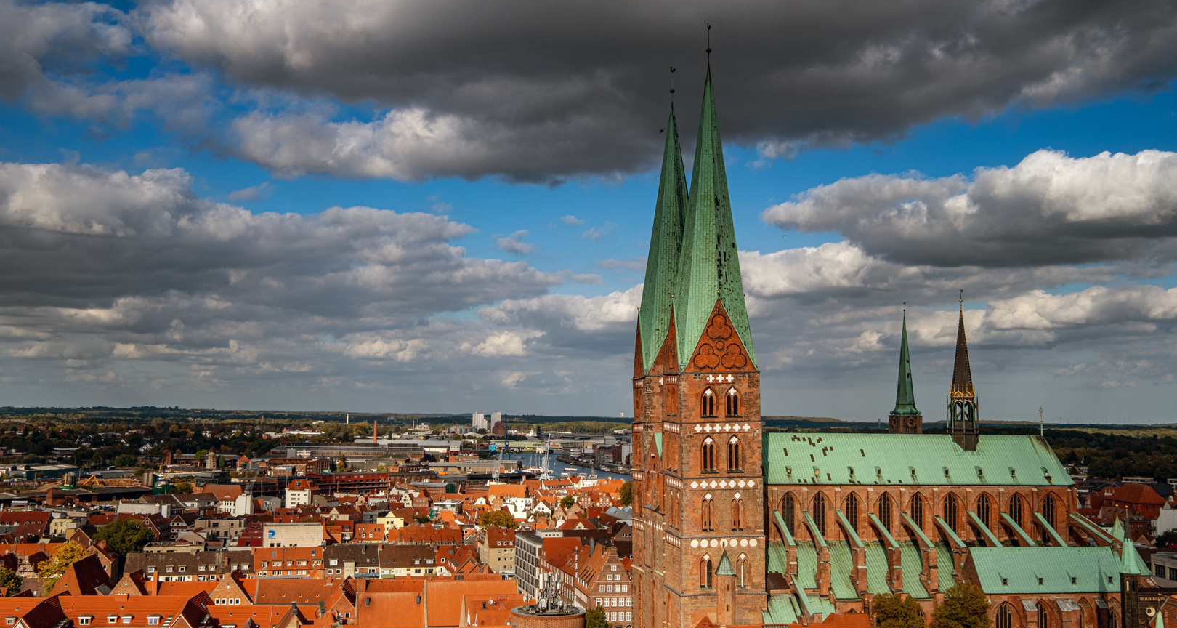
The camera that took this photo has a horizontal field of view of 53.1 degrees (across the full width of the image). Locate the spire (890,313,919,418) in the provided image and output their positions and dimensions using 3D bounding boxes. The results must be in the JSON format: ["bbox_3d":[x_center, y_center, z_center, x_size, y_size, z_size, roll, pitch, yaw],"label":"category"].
[{"bbox_3d":[165.534,26.438,615.000,12.500,54.000,12.500,2,-5,-15],"label":"spire"}]

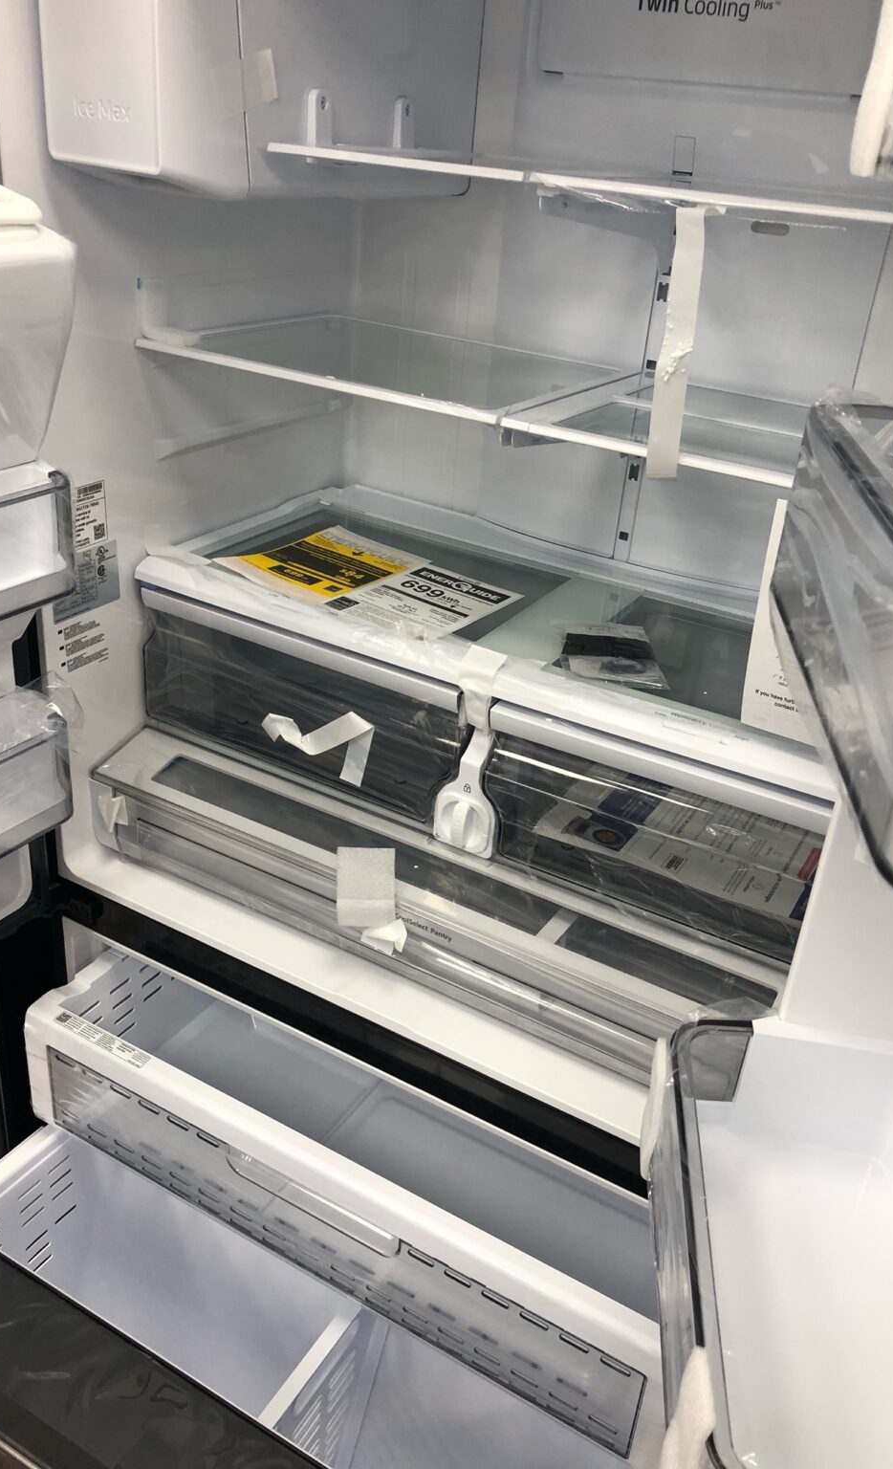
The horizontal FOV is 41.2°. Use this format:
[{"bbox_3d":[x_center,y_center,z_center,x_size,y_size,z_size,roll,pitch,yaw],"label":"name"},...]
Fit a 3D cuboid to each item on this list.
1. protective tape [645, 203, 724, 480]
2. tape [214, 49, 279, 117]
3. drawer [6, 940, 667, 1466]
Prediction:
[{"bbox_3d":[0.168,-0.275,0.845,0.026,0.186,0.013,18,30,24],"label":"protective tape"},{"bbox_3d":[-0.154,-0.500,0.911,0.004,0.038,0.074,18,30,24],"label":"tape"},{"bbox_3d":[-0.042,0.376,1.192,0.692,0.153,0.333,18,30,24],"label":"drawer"}]

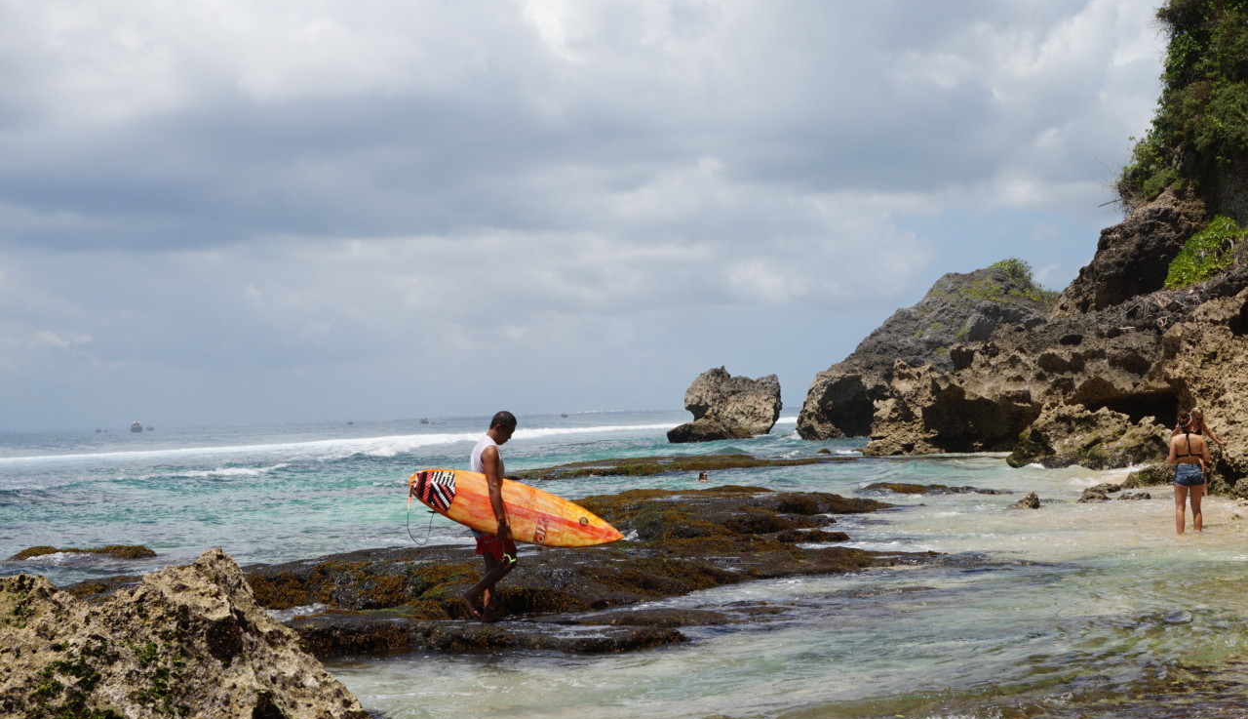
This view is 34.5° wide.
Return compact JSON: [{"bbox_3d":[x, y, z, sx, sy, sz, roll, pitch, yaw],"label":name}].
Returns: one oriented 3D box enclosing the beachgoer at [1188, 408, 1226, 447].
[{"bbox_3d":[8.442,1.366,29.500,0.800,1.380,0.500,-2,-2,14],"label":"beachgoer"}]

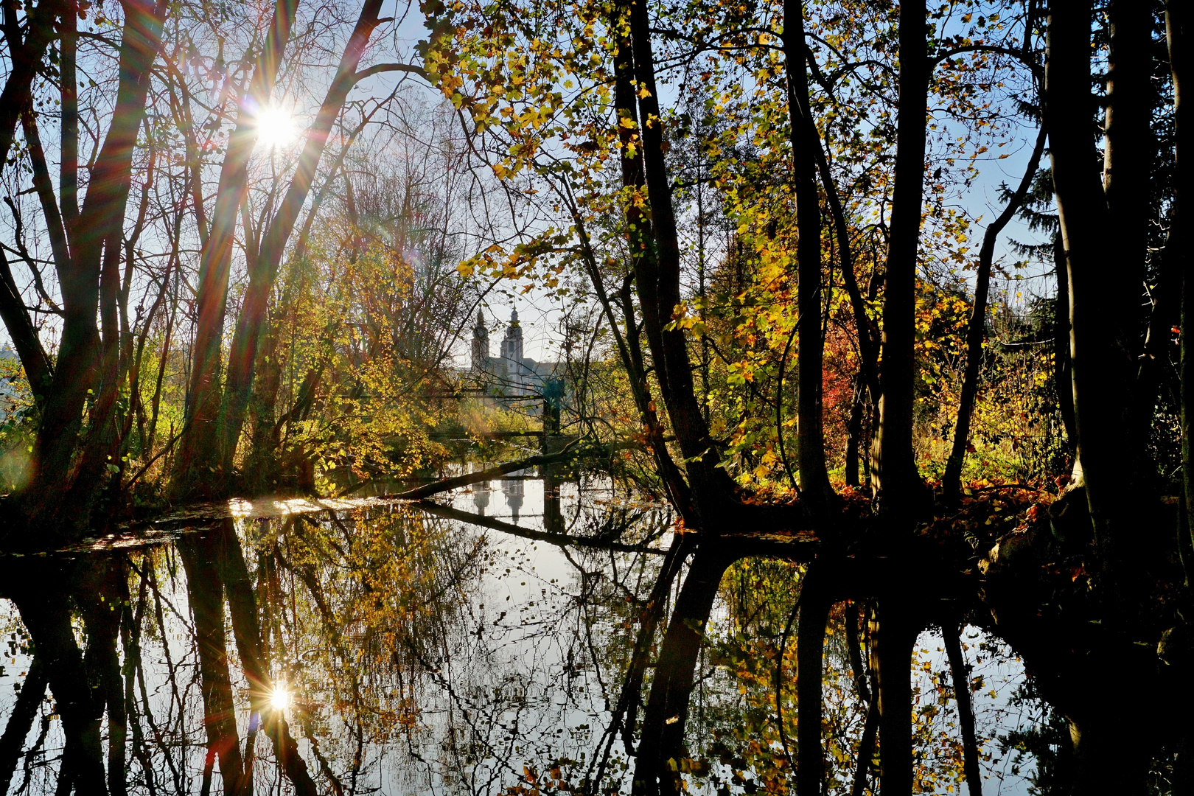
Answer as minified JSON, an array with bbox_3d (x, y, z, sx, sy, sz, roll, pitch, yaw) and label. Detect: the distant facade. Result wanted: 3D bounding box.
[{"bbox_3d":[-41.762,-18.814,470.000,27.000,51.892,49.038,-1,-1,25],"label":"distant facade"}]

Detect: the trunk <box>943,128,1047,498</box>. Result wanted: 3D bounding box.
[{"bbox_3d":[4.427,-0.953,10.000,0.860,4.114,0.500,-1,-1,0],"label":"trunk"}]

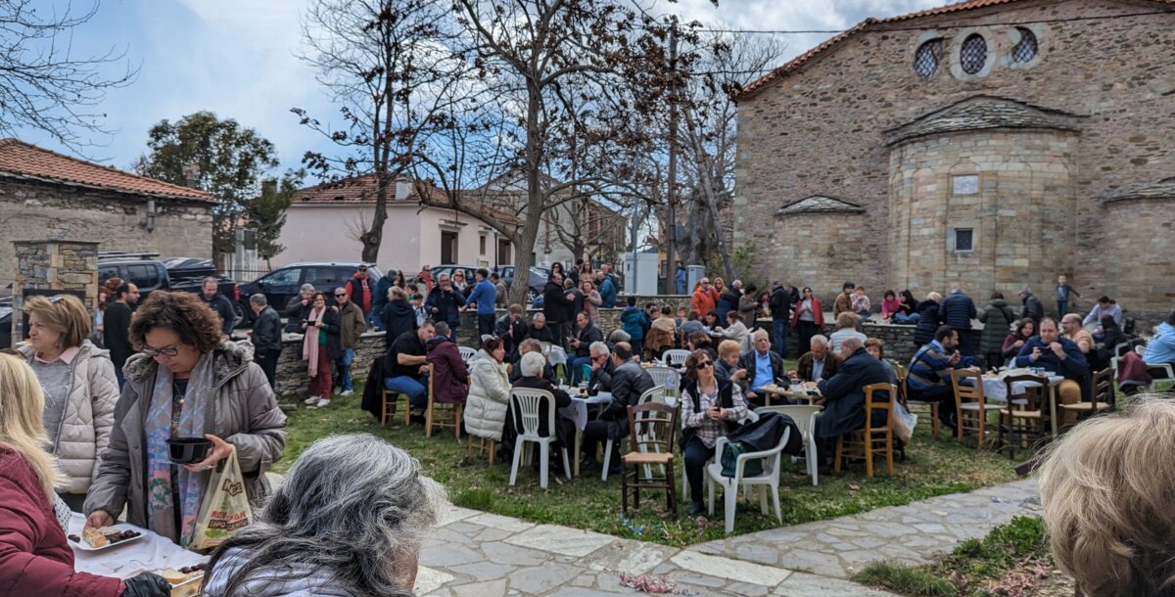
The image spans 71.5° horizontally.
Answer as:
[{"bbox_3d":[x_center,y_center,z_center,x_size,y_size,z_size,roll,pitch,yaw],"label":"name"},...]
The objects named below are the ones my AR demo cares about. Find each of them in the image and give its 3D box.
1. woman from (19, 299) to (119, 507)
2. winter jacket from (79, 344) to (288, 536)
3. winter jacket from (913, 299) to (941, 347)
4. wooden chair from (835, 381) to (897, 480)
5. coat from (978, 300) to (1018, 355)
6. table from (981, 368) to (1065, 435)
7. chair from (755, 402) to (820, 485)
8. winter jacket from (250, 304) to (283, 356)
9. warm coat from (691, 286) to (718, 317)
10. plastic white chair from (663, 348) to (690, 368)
[{"bbox_3d":[-2.290,0.790,3.500,0.480,1.600,0.340,1,1,6],"label":"woman"},{"bbox_3d":[-1.280,0.530,2.680,0.610,0.800,0.450,0,1,-10],"label":"winter jacket"},{"bbox_3d":[7.277,0.525,17.500,0.580,1.020,0.480,2,2,27],"label":"winter jacket"},{"bbox_3d":[2.800,1.320,8.200,0.420,0.890,0.430,-1,3,-37],"label":"wooden chair"},{"bbox_3d":[6.750,0.470,13.450,0.600,0.940,0.420,1,1,19],"label":"coat"},{"bbox_3d":[5.330,1.357,10.150,1.100,0.740,0.800,-1,3,-45],"label":"table"},{"bbox_3d":[1.935,1.364,7.841,0.580,0.780,0.560,1,1,3],"label":"chair"},{"bbox_3d":[-4.670,0.450,11.850,0.400,0.720,0.480,0,1,6],"label":"winter jacket"},{"bbox_3d":[2.300,0.100,16.000,0.560,0.740,0.380,0,1,-22],"label":"warm coat"},{"bbox_3d":[1.290,1.160,11.450,0.480,0.860,0.540,1,1,3],"label":"plastic white chair"}]

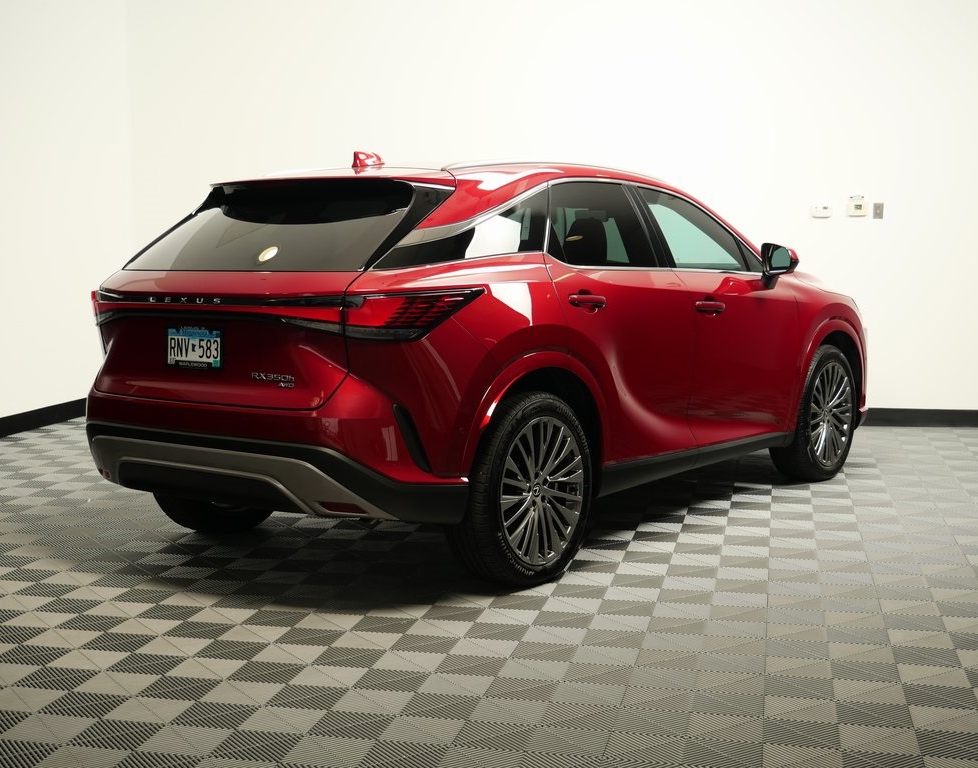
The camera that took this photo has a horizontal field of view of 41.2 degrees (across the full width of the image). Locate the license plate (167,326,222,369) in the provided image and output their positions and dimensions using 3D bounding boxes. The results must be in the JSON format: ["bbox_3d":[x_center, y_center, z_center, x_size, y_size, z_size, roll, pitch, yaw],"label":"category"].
[{"bbox_3d":[-1.117,-0.134,4.926,0.308,0.153,0.020,5,9,38],"label":"license plate"}]

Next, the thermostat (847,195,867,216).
[{"bbox_3d":[2.661,-1.287,9.395,0.136,0.155,0.035,1,6,11],"label":"thermostat"}]

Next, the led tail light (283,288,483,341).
[{"bbox_3d":[-0.375,-0.260,4.715,0.420,0.168,0.650,5,8,38],"label":"led tail light"}]

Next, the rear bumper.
[{"bbox_3d":[-0.998,0.308,5.131,1.860,0.340,0.580,5,8,38],"label":"rear bumper"}]

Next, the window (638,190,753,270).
[{"bbox_3d":[1.012,-0.739,6.296,0.060,0.385,0.880,-25,-10,36],"label":"window"}]

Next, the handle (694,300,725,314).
[{"bbox_3d":[1.060,-0.367,6.221,0.050,0.050,0.265,5,8,38],"label":"handle"}]

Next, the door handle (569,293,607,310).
[{"bbox_3d":[0.400,-0.330,5.213,0.050,0.050,0.245,4,7,36],"label":"door handle"}]

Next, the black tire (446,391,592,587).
[{"bbox_3d":[0.125,0.394,5.042,0.240,0.765,0.765,4,7,36],"label":"black tire"}]

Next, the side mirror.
[{"bbox_3d":[1.454,-0.592,6.528,0.215,0.215,0.140,4,7,36],"label":"side mirror"}]

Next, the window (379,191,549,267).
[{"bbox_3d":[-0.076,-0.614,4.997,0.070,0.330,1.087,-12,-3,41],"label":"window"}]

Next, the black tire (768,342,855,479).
[{"bbox_3d":[1.839,0.156,7.360,0.240,0.765,0.765,4,7,36],"label":"black tire"}]

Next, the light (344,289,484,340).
[{"bbox_3d":[-0.256,-0.256,4.668,0.190,0.168,0.570,5,8,38],"label":"light"}]

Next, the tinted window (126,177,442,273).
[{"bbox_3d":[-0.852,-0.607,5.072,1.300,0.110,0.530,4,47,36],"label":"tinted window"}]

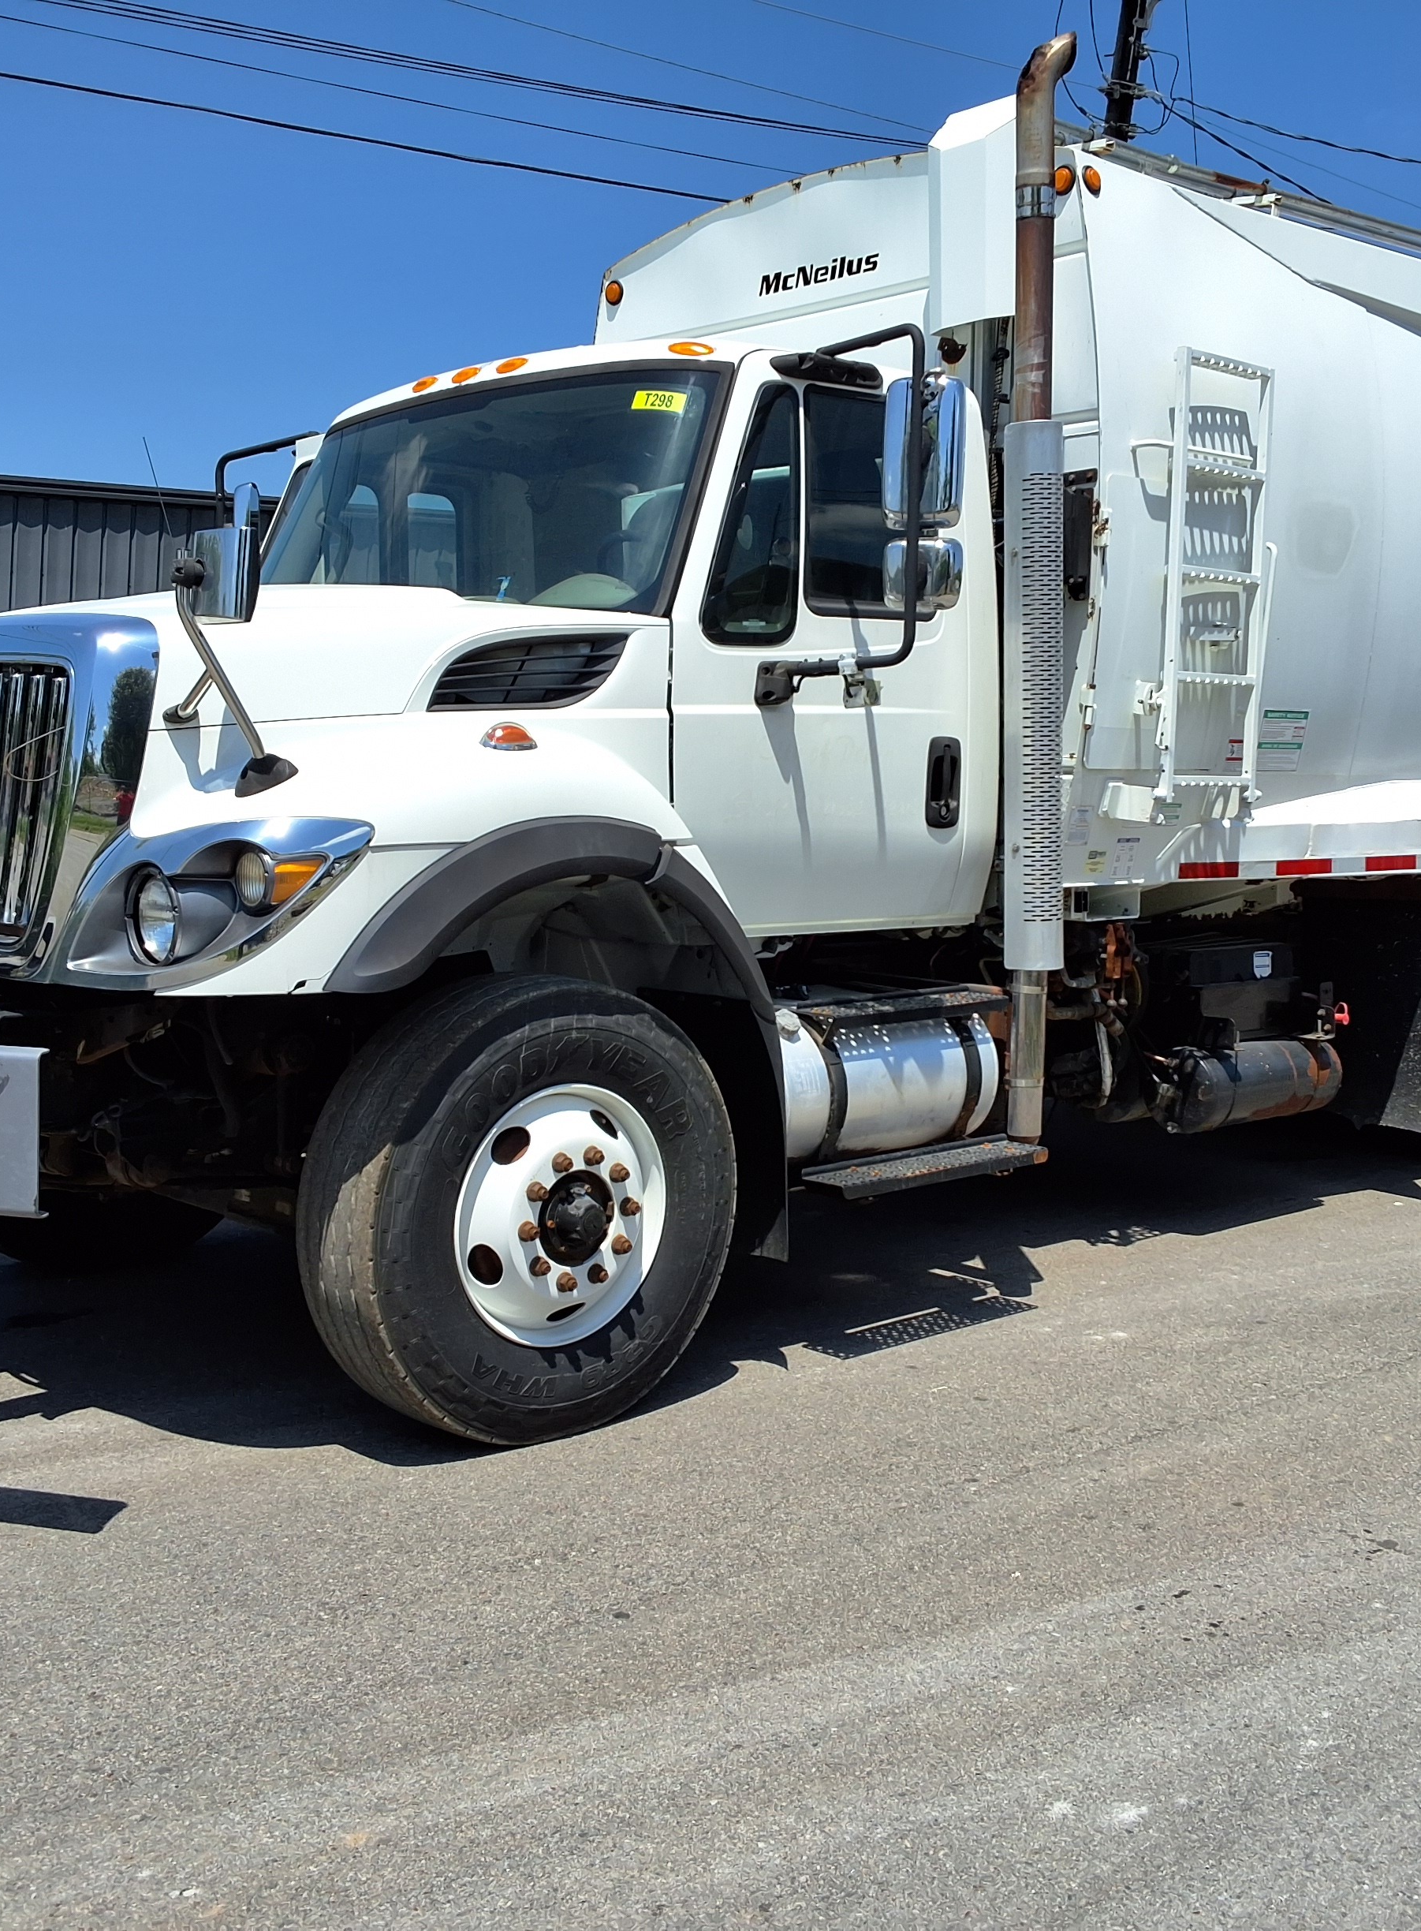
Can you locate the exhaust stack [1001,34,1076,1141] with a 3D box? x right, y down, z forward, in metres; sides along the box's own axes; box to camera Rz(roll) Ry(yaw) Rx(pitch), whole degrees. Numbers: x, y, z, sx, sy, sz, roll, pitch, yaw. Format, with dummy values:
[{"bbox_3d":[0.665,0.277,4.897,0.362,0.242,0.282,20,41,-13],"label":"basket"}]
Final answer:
[{"bbox_3d":[0.925,-1.025,5.836,0.200,3.100,0.170,-4,7,-42],"label":"exhaust stack"}]

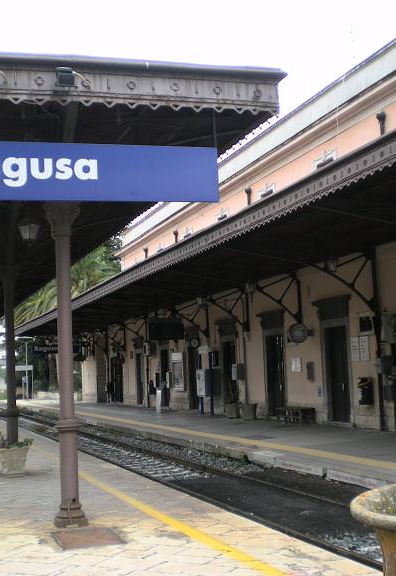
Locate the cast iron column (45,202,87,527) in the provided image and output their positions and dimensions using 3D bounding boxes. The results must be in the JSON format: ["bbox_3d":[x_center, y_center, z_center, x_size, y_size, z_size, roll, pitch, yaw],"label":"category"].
[{"bbox_3d":[-1.549,0.794,9.904,0.400,3.850,0.400,-1,-6,-19],"label":"cast iron column"}]

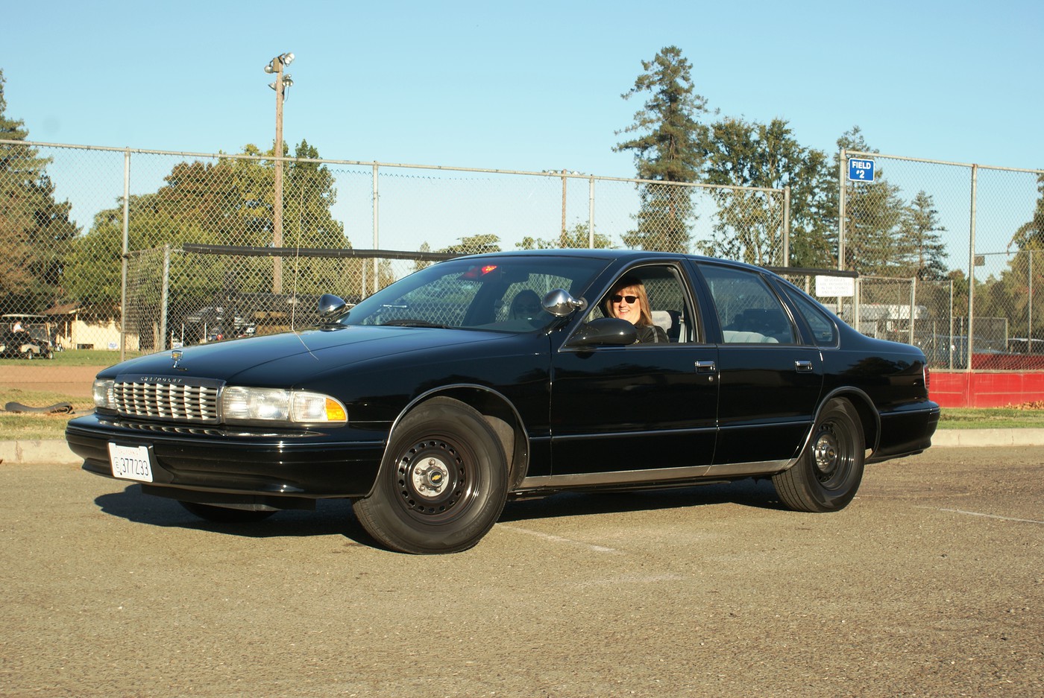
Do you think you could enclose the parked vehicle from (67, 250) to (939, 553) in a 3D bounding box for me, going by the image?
[{"bbox_3d":[0.230,0.178,8.280,2.000,1.415,5.430,1,1,44],"label":"parked vehicle"}]

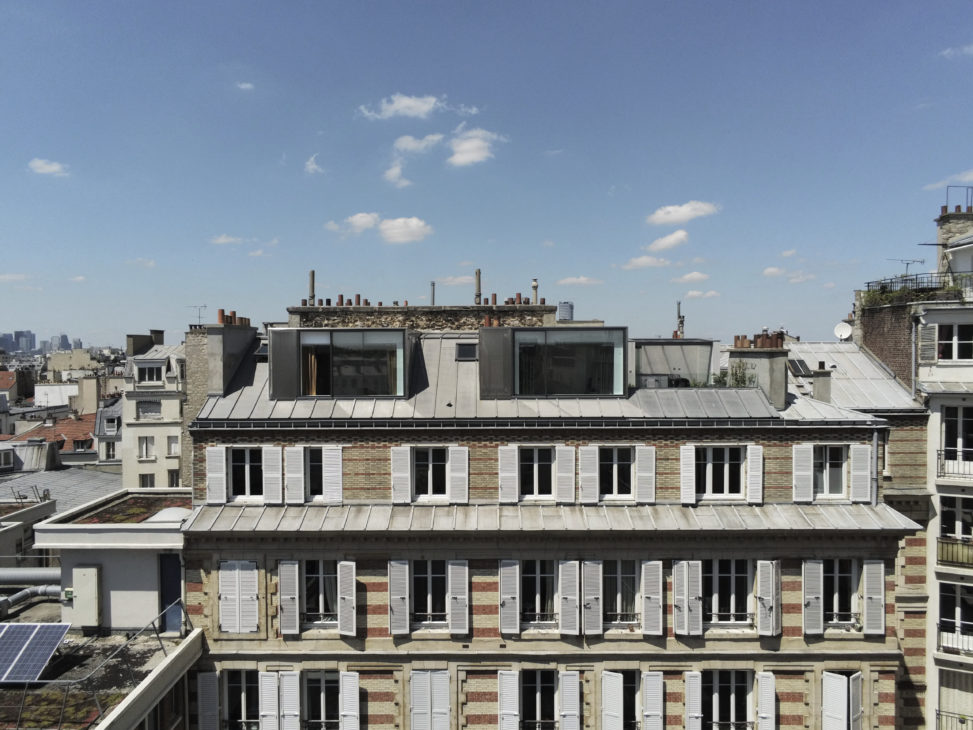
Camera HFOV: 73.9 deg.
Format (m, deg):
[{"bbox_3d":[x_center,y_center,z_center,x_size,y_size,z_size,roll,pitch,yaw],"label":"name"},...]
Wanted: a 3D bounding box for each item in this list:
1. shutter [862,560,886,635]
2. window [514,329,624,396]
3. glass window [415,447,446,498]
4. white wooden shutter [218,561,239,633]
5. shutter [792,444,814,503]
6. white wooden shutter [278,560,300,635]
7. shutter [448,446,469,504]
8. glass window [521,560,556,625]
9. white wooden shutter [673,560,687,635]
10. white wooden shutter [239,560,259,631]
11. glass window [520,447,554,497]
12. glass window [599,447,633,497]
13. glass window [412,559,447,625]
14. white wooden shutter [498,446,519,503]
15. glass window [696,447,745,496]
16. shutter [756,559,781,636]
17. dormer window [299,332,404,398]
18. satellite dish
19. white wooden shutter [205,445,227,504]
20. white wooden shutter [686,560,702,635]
[{"bbox_3d":[11.011,6.598,18.350,0.624,2.083,0.060,0,1,2],"label":"shutter"},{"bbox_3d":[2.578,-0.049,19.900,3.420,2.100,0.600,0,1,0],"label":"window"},{"bbox_3d":[-1.649,3.157,19.120,1.020,1.493,0.120,0,1,0],"label":"glass window"},{"bbox_3d":[-7.603,6.862,19.100,0.585,2.110,0.050,0,1,0],"label":"white wooden shutter"},{"bbox_3d":[9.599,3.286,19.580,0.600,1.710,0.050,0,1,0],"label":"shutter"},{"bbox_3d":[-5.789,6.841,19.000,0.590,2.130,0.050,0,1,-2],"label":"white wooden shutter"},{"bbox_3d":[-0.828,3.303,19.371,0.578,1.680,0.050,0,1,0],"label":"shutter"},{"bbox_3d":[1.508,6.590,18.750,1.056,1.899,0.120,0,1,0],"label":"glass window"},{"bbox_3d":[5.505,6.602,18.320,0.425,2.097,0.060,0,1,10],"label":"white wooden shutter"},{"bbox_3d":[-7.010,6.862,19.100,0.585,2.110,0.050,0,1,0],"label":"white wooden shutter"},{"bbox_3d":[1.514,3.153,19.100,1.049,1.492,0.120,0,1,0],"label":"glass window"},{"bbox_3d":[3.960,3.274,19.820,1.080,1.550,0.080,0,1,0],"label":"glass window"},{"bbox_3d":[-1.700,6.754,19.280,1.030,1.980,0.080,0,1,0],"label":"glass window"},{"bbox_3d":[0.656,3.194,18.862,0.583,1.640,0.050,0,1,0],"label":"white wooden shutter"},{"bbox_3d":[6.847,3.140,19.021,1.540,1.521,0.100,0,1,0],"label":"glass window"},{"bbox_3d":[7.972,6.574,18.220,0.680,2.100,0.160,0,1,0],"label":"shutter"},{"bbox_3d":[-4.197,-0.047,20.250,3.260,2.080,0.280,0,1,0],"label":"dormer window"},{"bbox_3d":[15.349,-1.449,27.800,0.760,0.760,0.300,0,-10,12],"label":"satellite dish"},{"bbox_3d":[-8.115,3.319,19.423,0.594,1.688,0.050,0,1,0],"label":"white wooden shutter"},{"bbox_3d":[6.058,6.764,18.747,0.425,2.160,0.050,0,1,0],"label":"white wooden shutter"}]

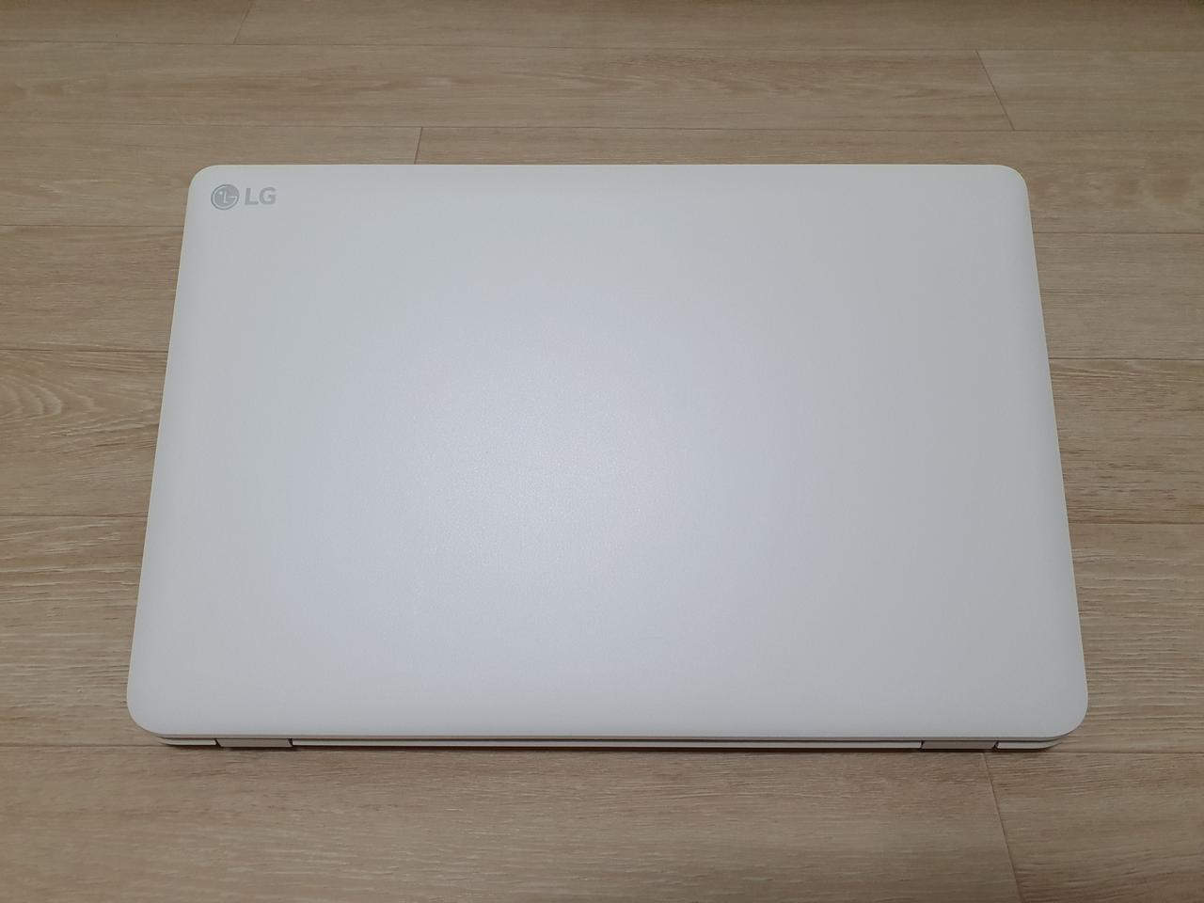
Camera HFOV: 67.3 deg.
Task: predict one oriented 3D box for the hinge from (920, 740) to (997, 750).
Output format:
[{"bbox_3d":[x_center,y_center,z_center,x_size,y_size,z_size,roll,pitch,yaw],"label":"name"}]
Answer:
[{"bbox_3d":[0.141,0.113,0.361,0.030,0.010,0.009,0,52,0],"label":"hinge"}]

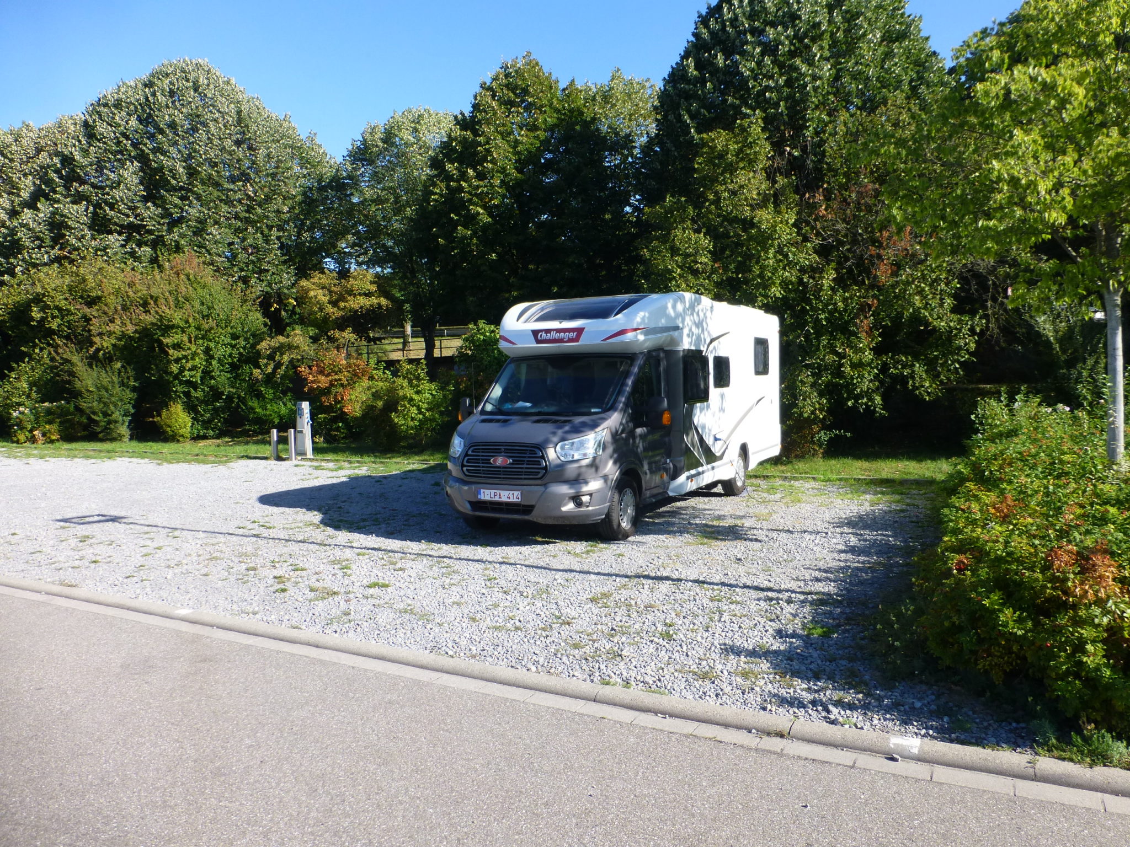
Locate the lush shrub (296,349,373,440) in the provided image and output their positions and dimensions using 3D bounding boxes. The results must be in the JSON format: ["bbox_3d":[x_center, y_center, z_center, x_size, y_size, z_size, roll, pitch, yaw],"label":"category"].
[{"bbox_3d":[-7.229,-0.925,24.420,2.400,2.950,2.300,-2,3,-16],"label":"lush shrub"}]

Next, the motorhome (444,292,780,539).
[{"bbox_3d":[0.993,-0.302,10.992,2.400,2.880,6.950,0,3,29],"label":"motorhome"}]

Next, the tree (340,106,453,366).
[{"bbox_3d":[-8.087,-7.909,37.599,6.600,13.800,6.400,-2,3,-12],"label":"tree"}]

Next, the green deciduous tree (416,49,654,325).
[{"bbox_3d":[-1.308,-7.115,30.630,8.800,13.600,8.000,-1,3,-2],"label":"green deciduous tree"}]

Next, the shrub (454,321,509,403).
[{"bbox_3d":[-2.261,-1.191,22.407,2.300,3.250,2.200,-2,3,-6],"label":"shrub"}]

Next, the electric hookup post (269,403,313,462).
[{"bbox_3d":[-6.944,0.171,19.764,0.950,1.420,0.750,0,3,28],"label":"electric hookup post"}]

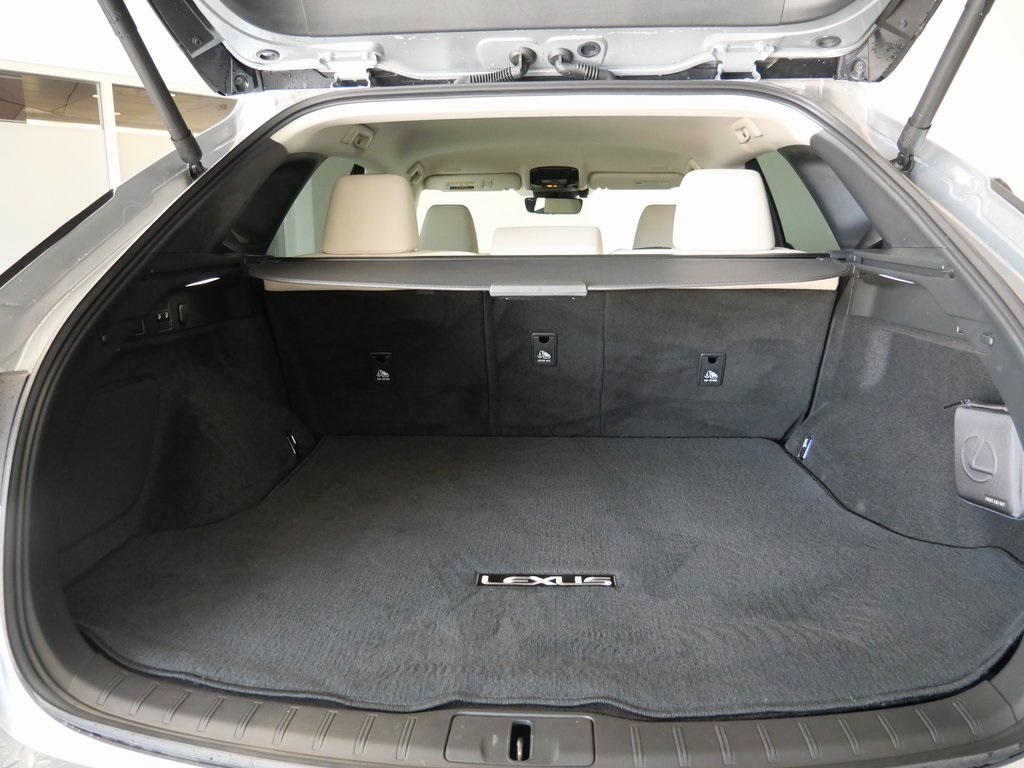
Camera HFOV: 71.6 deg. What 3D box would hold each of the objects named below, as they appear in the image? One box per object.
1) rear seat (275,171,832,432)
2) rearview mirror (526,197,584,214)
[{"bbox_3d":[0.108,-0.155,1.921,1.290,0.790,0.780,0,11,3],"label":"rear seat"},{"bbox_3d":[0.183,-0.777,3.100,0.250,0.070,0.040,3,17,19],"label":"rearview mirror"}]

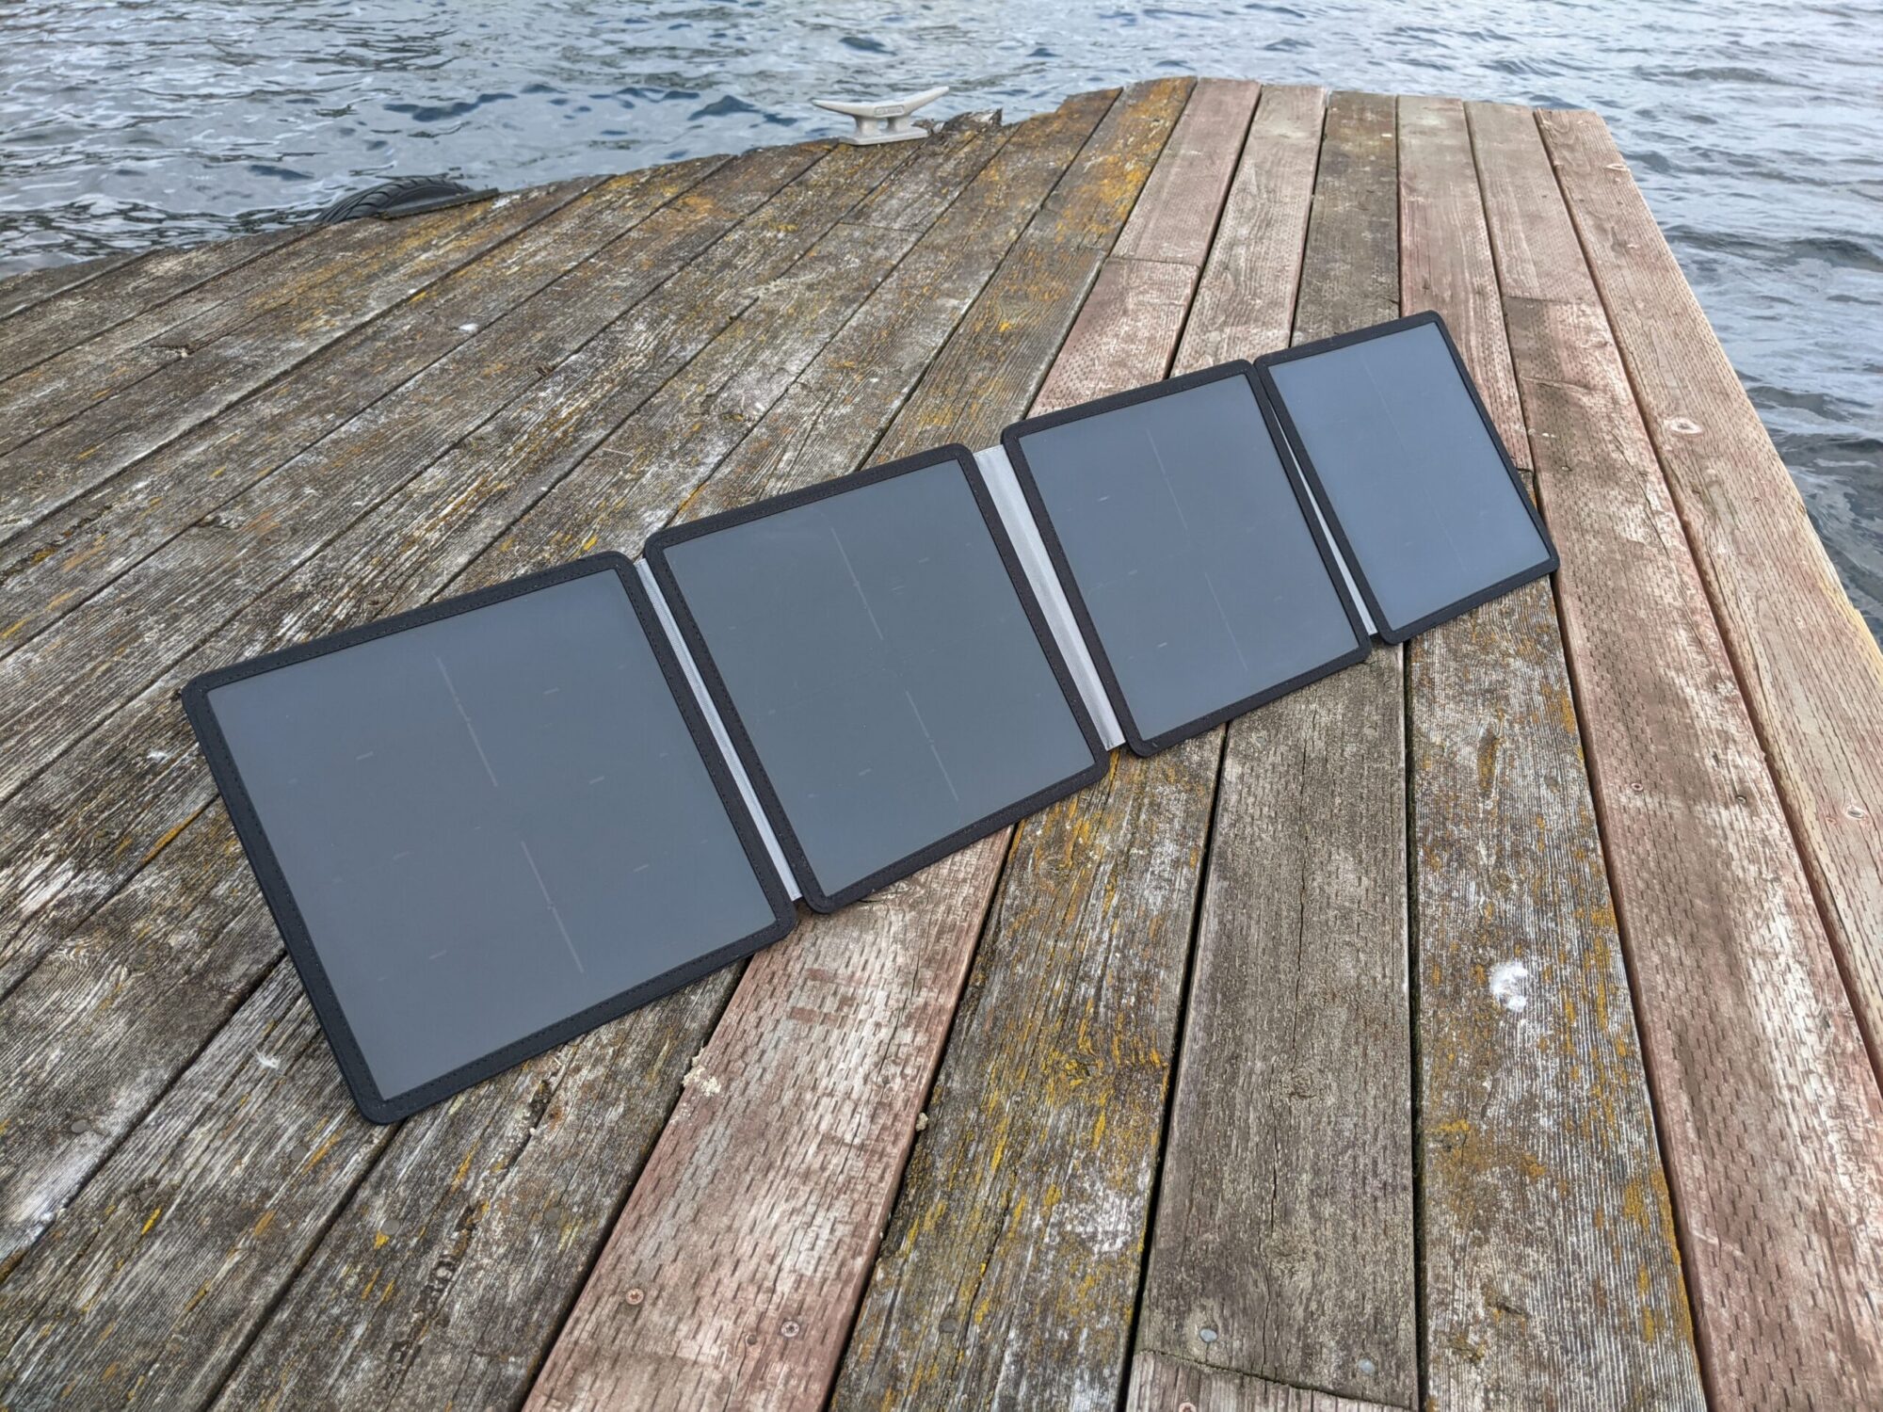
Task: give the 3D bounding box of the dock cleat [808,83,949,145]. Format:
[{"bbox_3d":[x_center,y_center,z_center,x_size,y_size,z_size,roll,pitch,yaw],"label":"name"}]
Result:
[{"bbox_3d":[-0.107,-1.114,2.769,0.294,0.081,0.067,-17,39,-26],"label":"dock cleat"}]

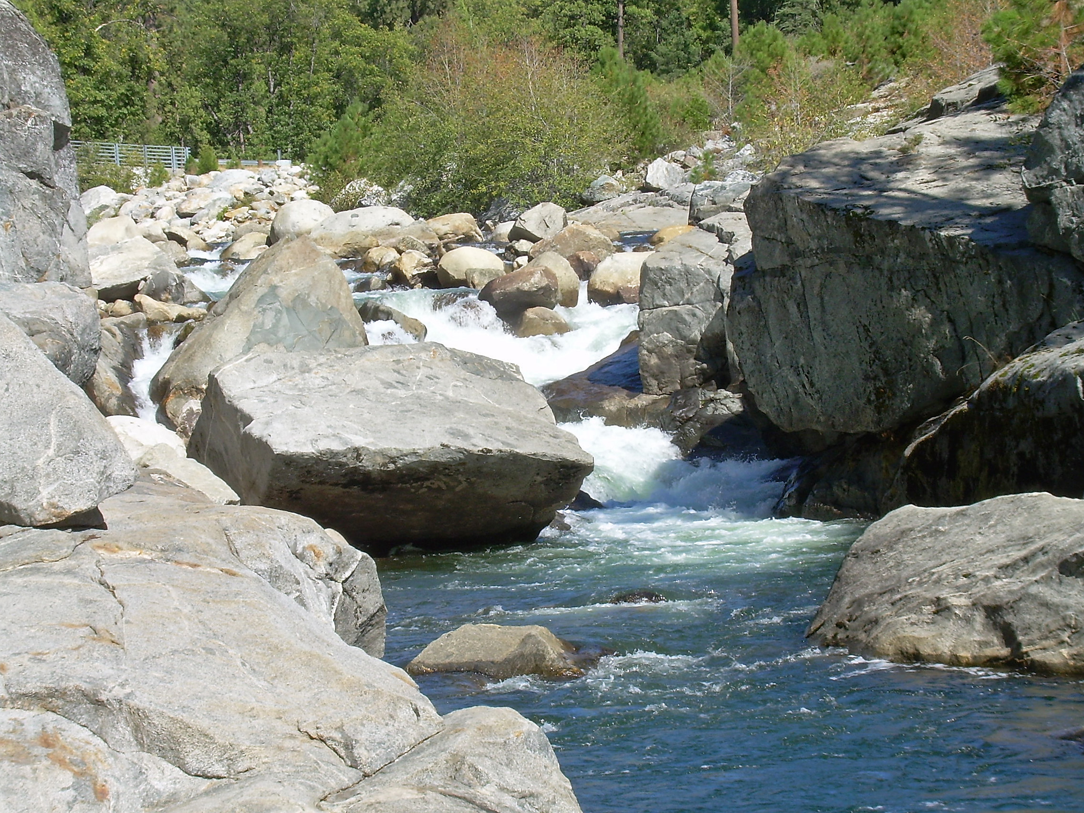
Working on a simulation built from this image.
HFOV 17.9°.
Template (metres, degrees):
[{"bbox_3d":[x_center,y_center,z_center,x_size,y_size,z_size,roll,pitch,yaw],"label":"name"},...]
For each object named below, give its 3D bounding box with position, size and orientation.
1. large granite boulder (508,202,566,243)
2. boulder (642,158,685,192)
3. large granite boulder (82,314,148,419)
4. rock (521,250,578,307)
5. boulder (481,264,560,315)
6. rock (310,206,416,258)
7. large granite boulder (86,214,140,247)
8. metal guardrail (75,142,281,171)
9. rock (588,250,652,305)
[{"bbox_3d":[-0.100,-4.388,82.000,1.380,0.965,1.200,0,5,0],"label":"large granite boulder"},{"bbox_3d":[4.390,-8.323,124.000,1.550,1.240,1.200,0,5,2],"label":"boulder"},{"bbox_3d":[-7.751,-0.732,62.000,1.310,1.820,1.600,-1,5,-7],"label":"large granite boulder"},{"bbox_3d":[0.151,-2.566,69.000,1.127,1.127,1.100,0,5,0],"label":"rock"},{"bbox_3d":[-0.534,-2.732,82.000,1.940,1.240,1.500,0,5,0],"label":"boulder"},{"bbox_3d":[-4.893,-4.788,95.000,3.040,1.420,2.200,0,5,-3],"label":"rock"},{"bbox_3d":[-10.736,-4.400,86.000,1.259,0.814,1.200,0,5,0],"label":"large granite boulder"},{"bbox_3d":[-17.320,-11.956,165.000,10.260,1.350,1.000,-2,5,-20],"label":"metal guardrail"},{"bbox_3d":[2.051,-3.193,86.000,1.800,1.370,1.500,0,5,1],"label":"rock"}]

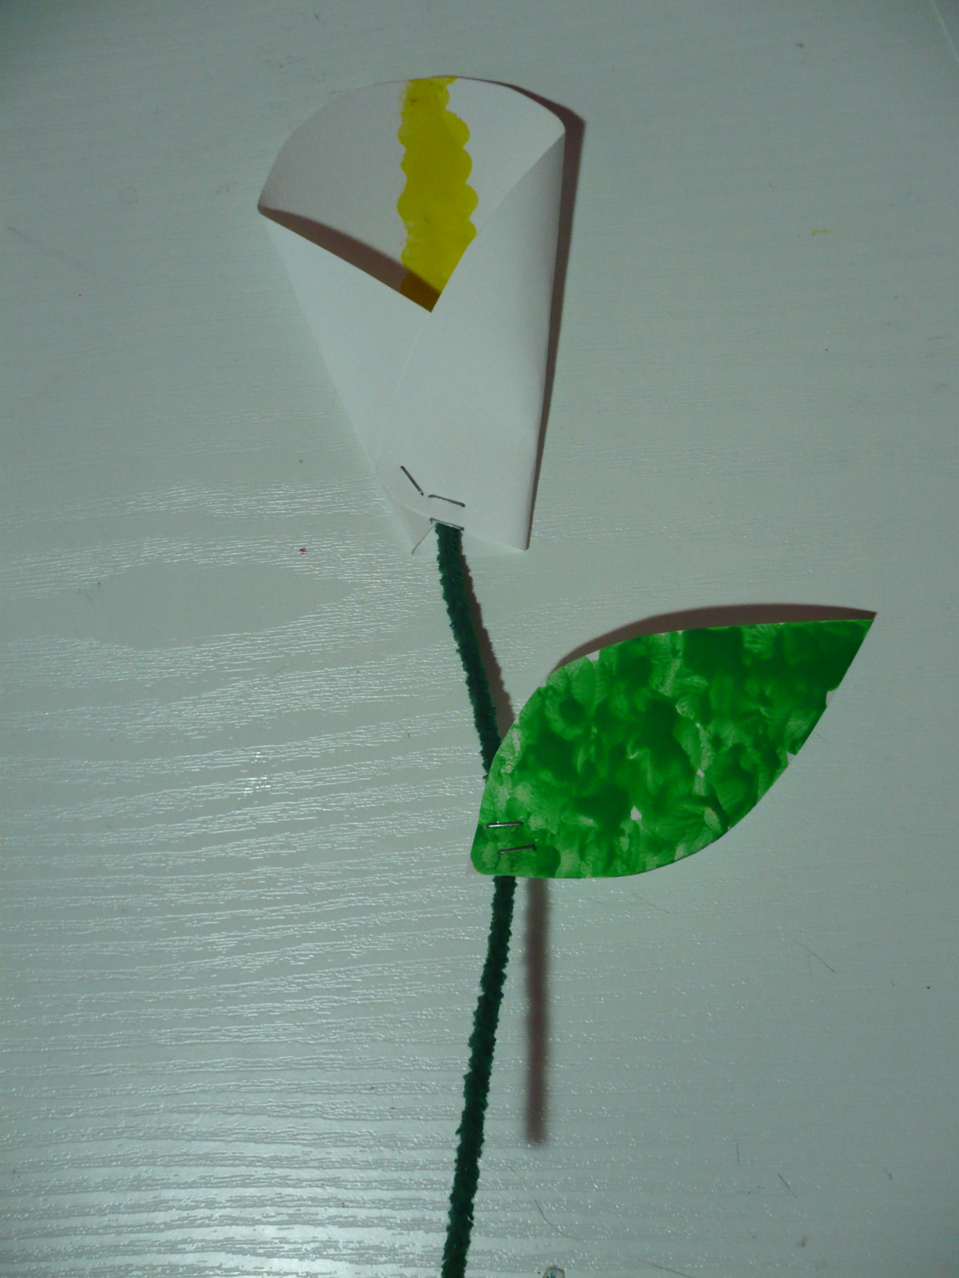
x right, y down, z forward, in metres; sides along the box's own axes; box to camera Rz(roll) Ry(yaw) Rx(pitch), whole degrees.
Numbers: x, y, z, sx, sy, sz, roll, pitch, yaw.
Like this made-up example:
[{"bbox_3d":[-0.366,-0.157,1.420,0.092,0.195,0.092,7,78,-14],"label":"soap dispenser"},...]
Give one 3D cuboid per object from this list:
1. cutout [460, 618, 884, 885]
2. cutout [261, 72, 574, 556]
[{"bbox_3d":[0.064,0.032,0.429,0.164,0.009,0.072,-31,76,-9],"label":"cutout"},{"bbox_3d":[-0.023,-0.110,0.437,0.104,0.024,0.162,-3,87,0],"label":"cutout"}]

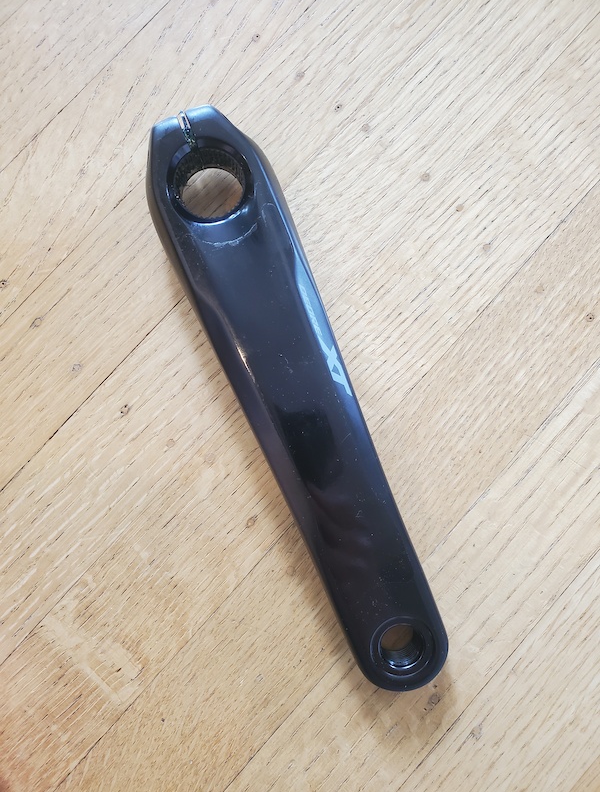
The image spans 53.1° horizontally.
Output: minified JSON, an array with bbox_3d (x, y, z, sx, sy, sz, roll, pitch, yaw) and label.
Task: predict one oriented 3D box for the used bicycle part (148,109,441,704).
[{"bbox_3d":[0.001,0.001,0.215,0.045,0.028,0.210,-23,88,-2],"label":"used bicycle part"}]

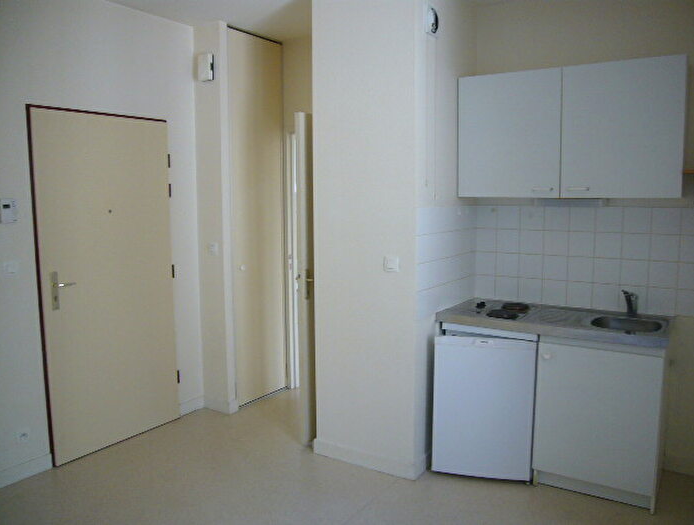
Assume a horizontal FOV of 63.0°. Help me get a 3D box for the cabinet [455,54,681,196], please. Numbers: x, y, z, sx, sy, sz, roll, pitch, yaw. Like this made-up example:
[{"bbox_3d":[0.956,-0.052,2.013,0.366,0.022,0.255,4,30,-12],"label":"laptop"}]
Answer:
[{"bbox_3d":[1.226,-0.708,3.137,1.196,0.702,0.314,4,8,33],"label":"cabinet"}]

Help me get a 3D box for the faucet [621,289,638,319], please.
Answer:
[{"bbox_3d":[1.511,0.230,3.022,0.055,0.145,0.135,4,8,33],"label":"faucet"}]

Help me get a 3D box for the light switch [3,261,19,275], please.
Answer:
[{"bbox_3d":[-1.768,0.027,2.989,0.014,0.080,0.080,4,8,33],"label":"light switch"}]

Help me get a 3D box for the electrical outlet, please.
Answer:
[{"bbox_3d":[-1.768,0.952,3.090,0.015,0.080,0.080,4,8,33],"label":"electrical outlet"}]

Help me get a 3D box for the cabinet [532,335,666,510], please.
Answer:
[{"bbox_3d":[1.399,0.775,3.060,0.599,0.849,0.551,4,8,33],"label":"cabinet"}]

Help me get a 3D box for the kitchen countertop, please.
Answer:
[{"bbox_3d":[1.159,0.318,3.149,1.198,0.055,0.569,4,8,33],"label":"kitchen countertop"}]

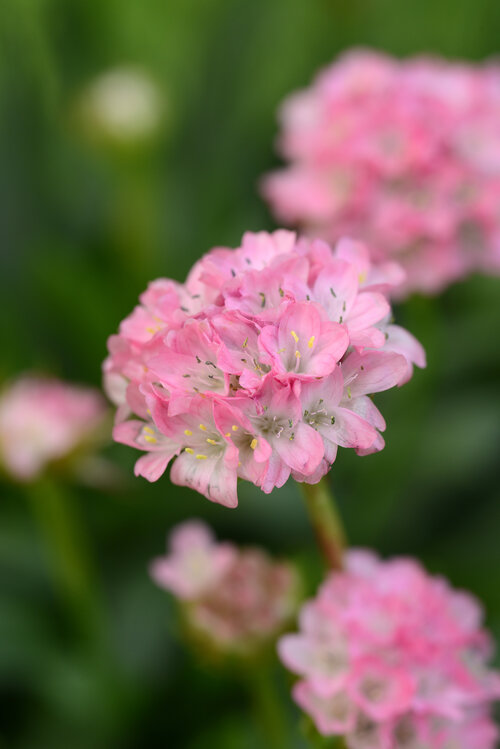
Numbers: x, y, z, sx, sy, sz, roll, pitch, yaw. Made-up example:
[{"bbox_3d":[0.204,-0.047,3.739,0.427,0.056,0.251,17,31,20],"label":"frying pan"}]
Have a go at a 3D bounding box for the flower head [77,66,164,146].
[{"bbox_3d":[-0.024,-0.050,0.410,0.015,0.014,0.015,0,18,0],"label":"flower head"}]

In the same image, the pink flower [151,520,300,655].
[{"bbox_3d":[-0.003,0.029,0.295,0.019,0.017,0.018,-7,19,0],"label":"pink flower"}]

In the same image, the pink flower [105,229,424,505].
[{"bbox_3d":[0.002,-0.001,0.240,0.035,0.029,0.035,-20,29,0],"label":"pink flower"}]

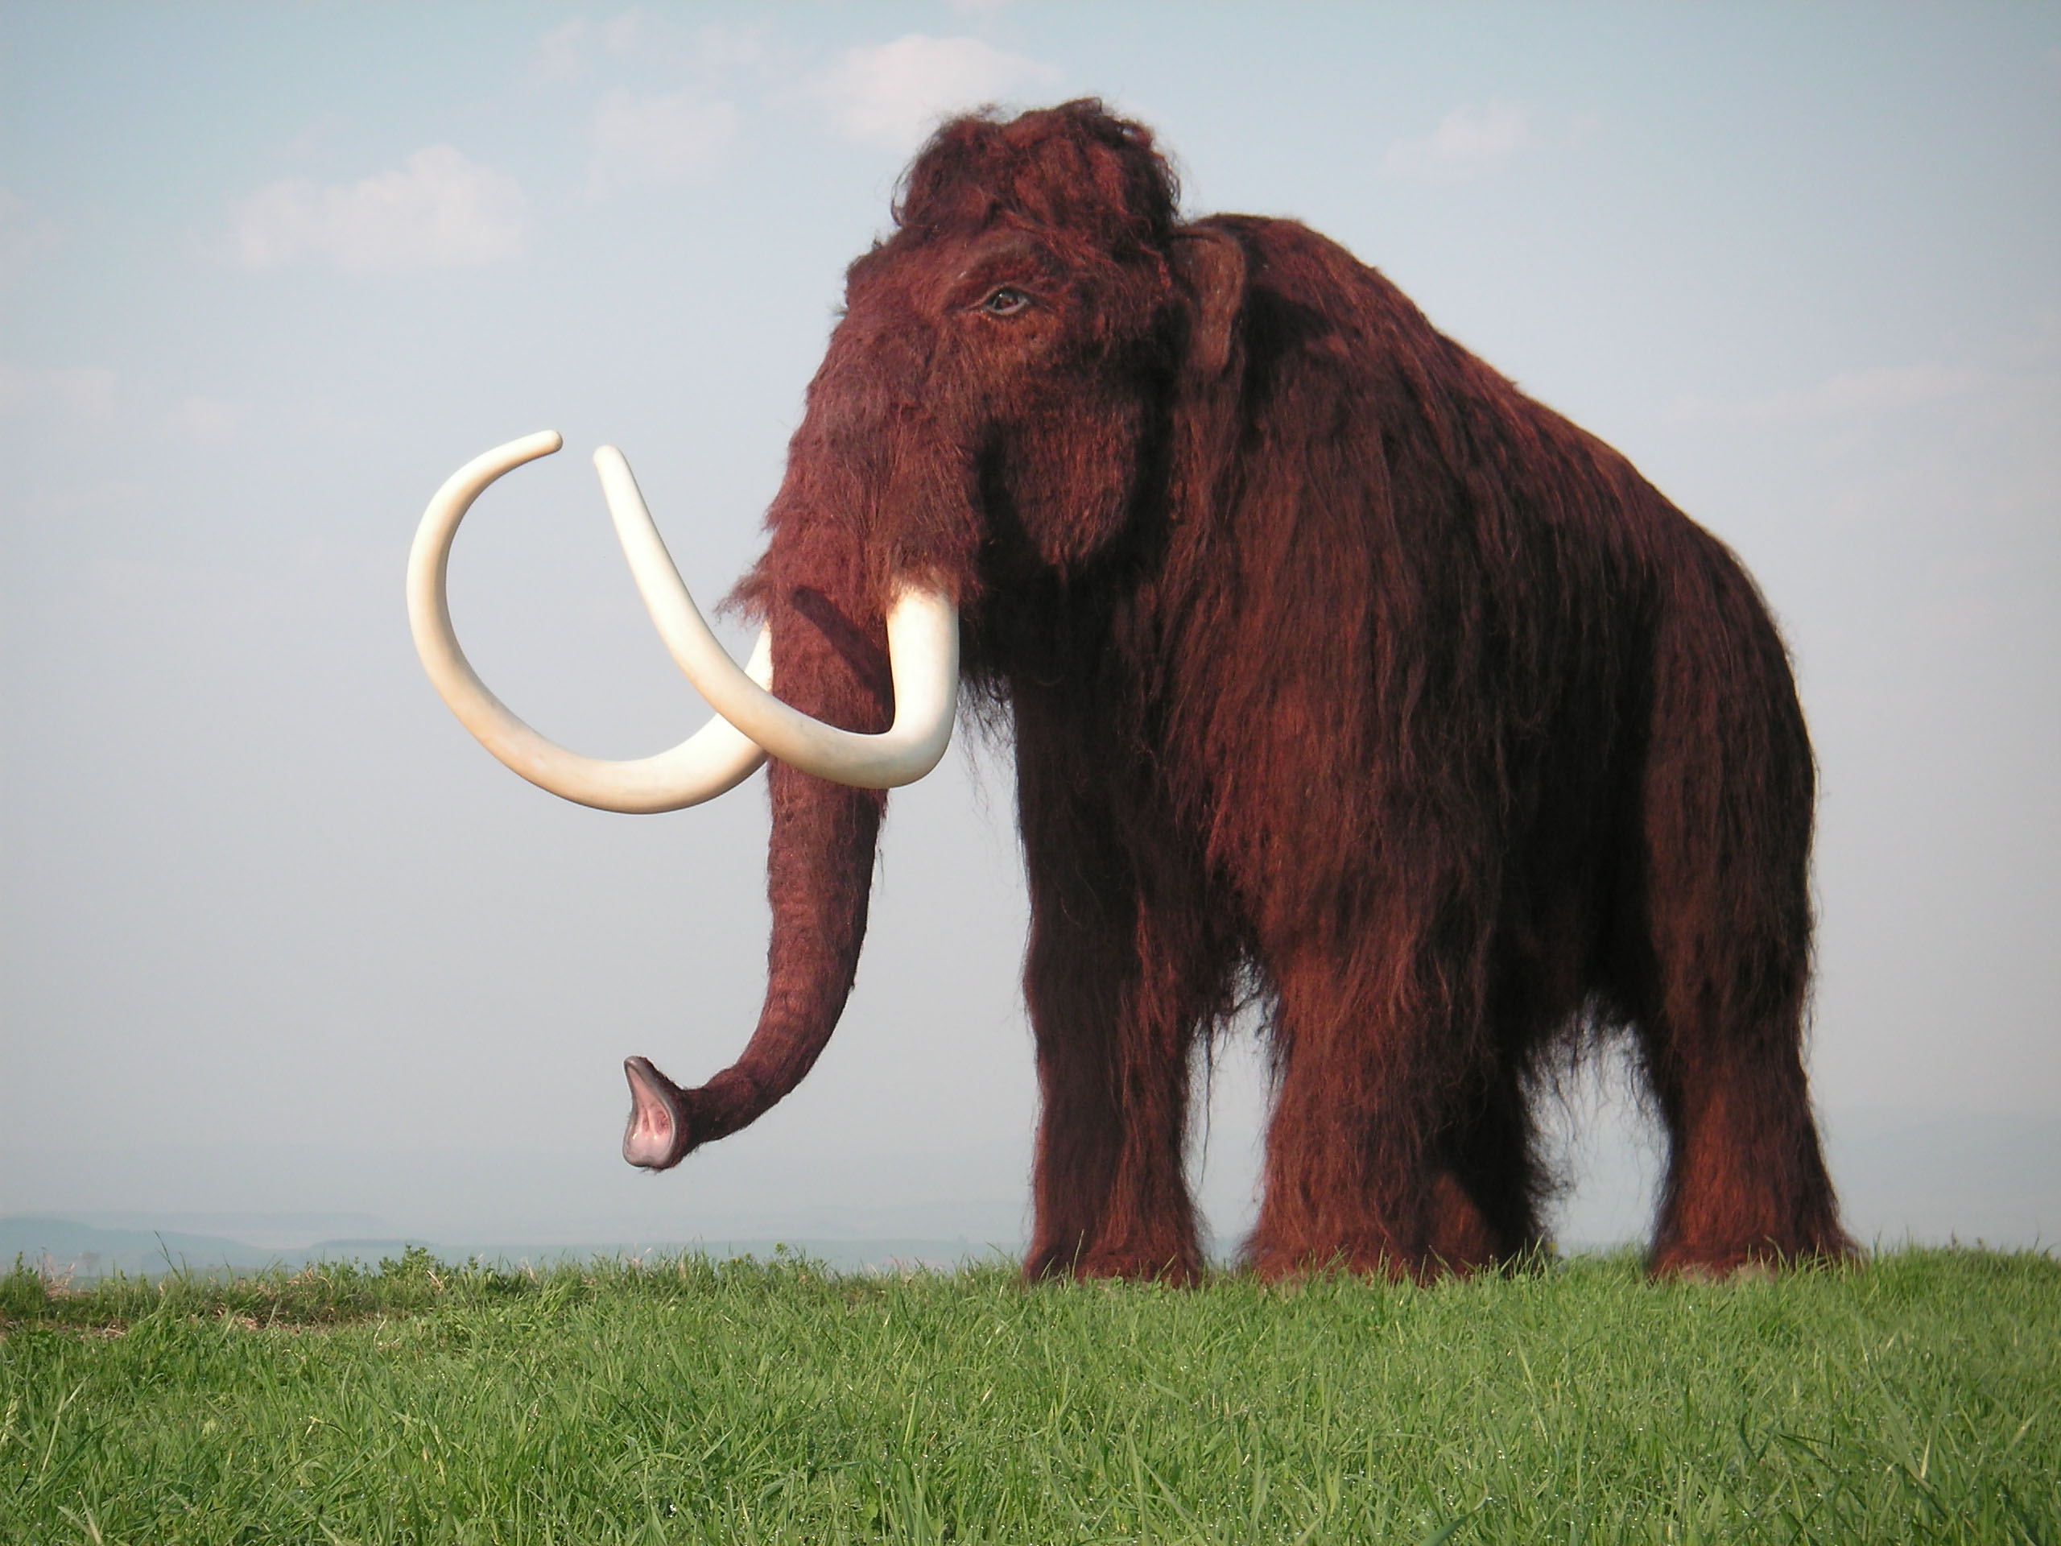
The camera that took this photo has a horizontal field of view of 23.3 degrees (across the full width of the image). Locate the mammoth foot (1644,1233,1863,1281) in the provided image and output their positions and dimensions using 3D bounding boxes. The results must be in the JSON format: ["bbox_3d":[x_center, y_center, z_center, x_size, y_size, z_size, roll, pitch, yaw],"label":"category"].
[{"bbox_3d":[2.156,1.446,14.900,0.580,0.160,0.600,-4,-6,37],"label":"mammoth foot"}]

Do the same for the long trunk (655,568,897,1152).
[{"bbox_3d":[-0.675,0.235,12.900,0.680,1.540,0.340,4,-6,-42],"label":"long trunk"}]

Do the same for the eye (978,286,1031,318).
[{"bbox_3d":[-0.066,-1.245,13.200,0.137,0.082,0.070,1,-5,-9],"label":"eye"}]

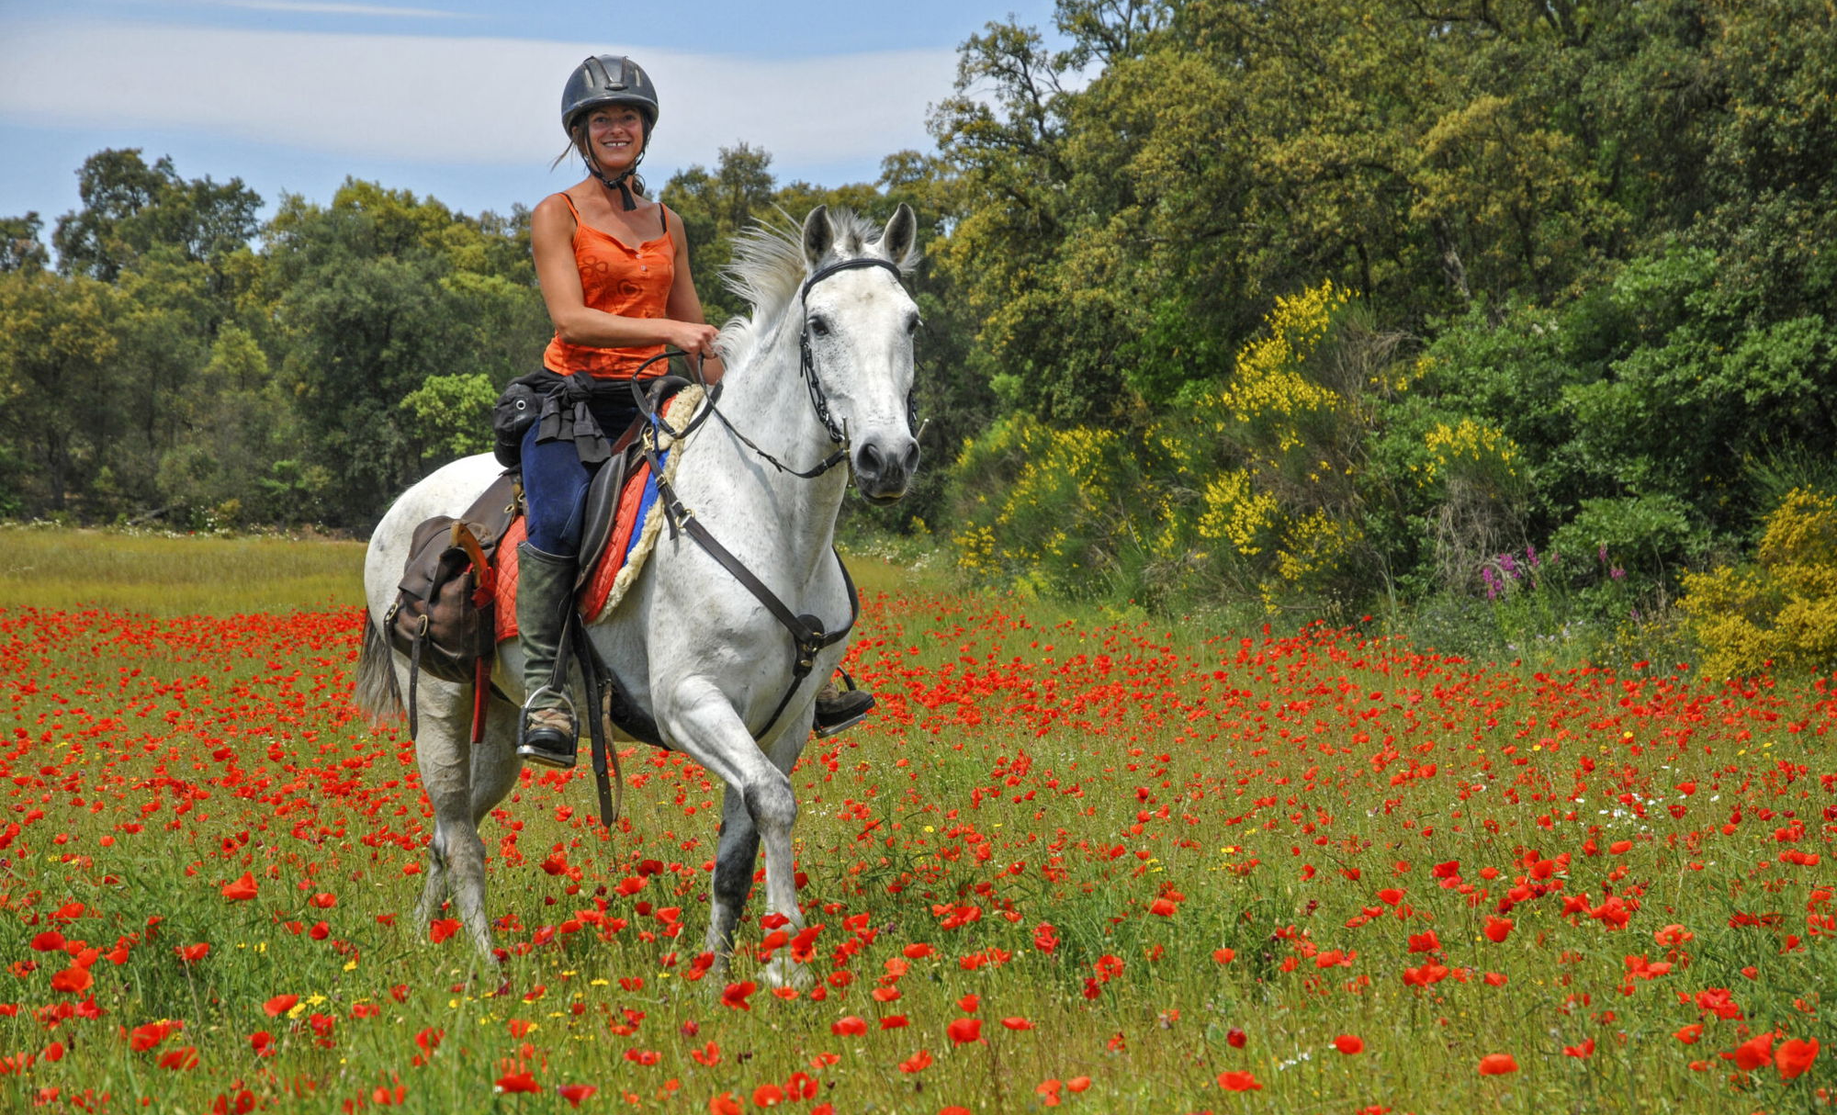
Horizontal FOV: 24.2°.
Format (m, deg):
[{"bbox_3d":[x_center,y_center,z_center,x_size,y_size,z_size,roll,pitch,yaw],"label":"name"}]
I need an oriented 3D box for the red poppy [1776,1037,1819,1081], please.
[{"bbox_3d":[1.241,0.709,6.050,0.063,0.058,0.061,0,1,0],"label":"red poppy"}]

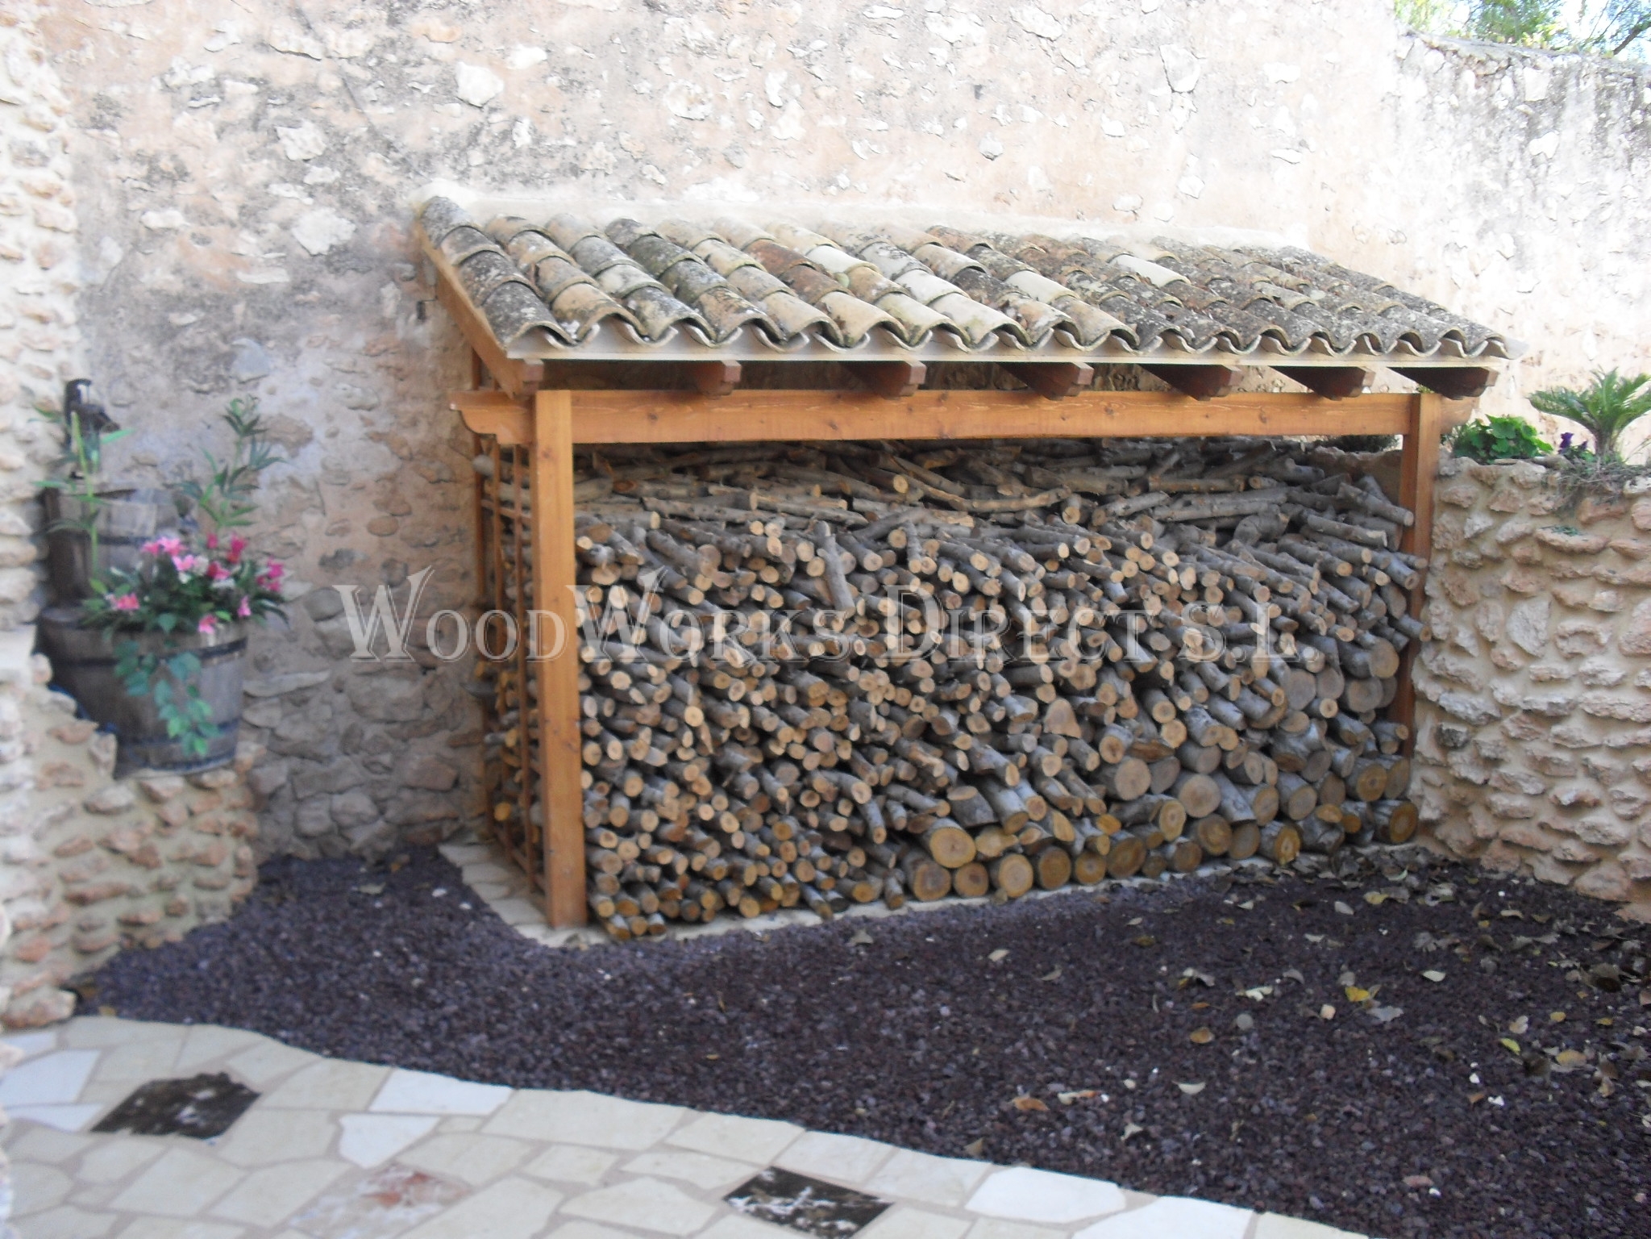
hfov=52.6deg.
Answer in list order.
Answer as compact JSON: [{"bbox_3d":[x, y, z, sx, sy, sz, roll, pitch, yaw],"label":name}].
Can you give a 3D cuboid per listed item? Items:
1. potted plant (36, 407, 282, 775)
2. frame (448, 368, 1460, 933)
[{"bbox_3d":[-2.160,-0.120,5.420,0.760,1.130,0.700,-3,8,-22],"label":"potted plant"},{"bbox_3d":[0.510,-0.037,6.238,4.000,1.650,1.150,-3,8,-25],"label":"frame"}]

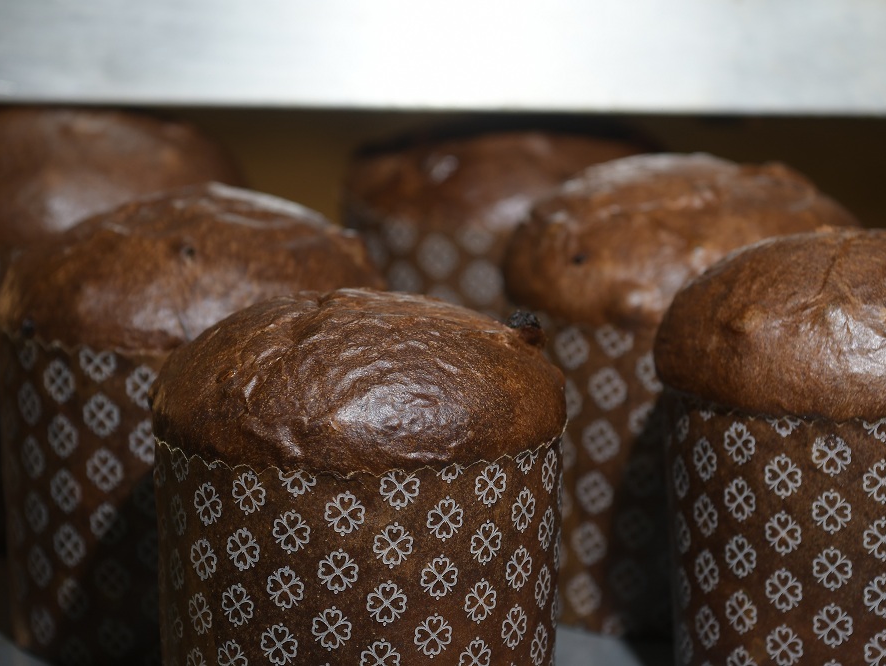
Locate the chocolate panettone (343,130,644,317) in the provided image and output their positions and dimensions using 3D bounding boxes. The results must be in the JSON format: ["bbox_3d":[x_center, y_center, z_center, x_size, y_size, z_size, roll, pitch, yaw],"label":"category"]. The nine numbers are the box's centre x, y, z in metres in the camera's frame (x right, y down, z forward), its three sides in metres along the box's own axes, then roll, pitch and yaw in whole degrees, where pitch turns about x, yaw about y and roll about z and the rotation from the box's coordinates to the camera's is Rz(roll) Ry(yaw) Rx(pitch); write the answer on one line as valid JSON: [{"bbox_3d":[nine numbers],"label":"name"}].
[{"bbox_3d":[0.033,-0.021,2.974,0.166,0.190,0.166,0,11,0],"label":"chocolate panettone"}]

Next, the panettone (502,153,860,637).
[{"bbox_3d":[0.105,0.019,2.532,0.160,0.182,0.160,0,15,0],"label":"panettone"}]

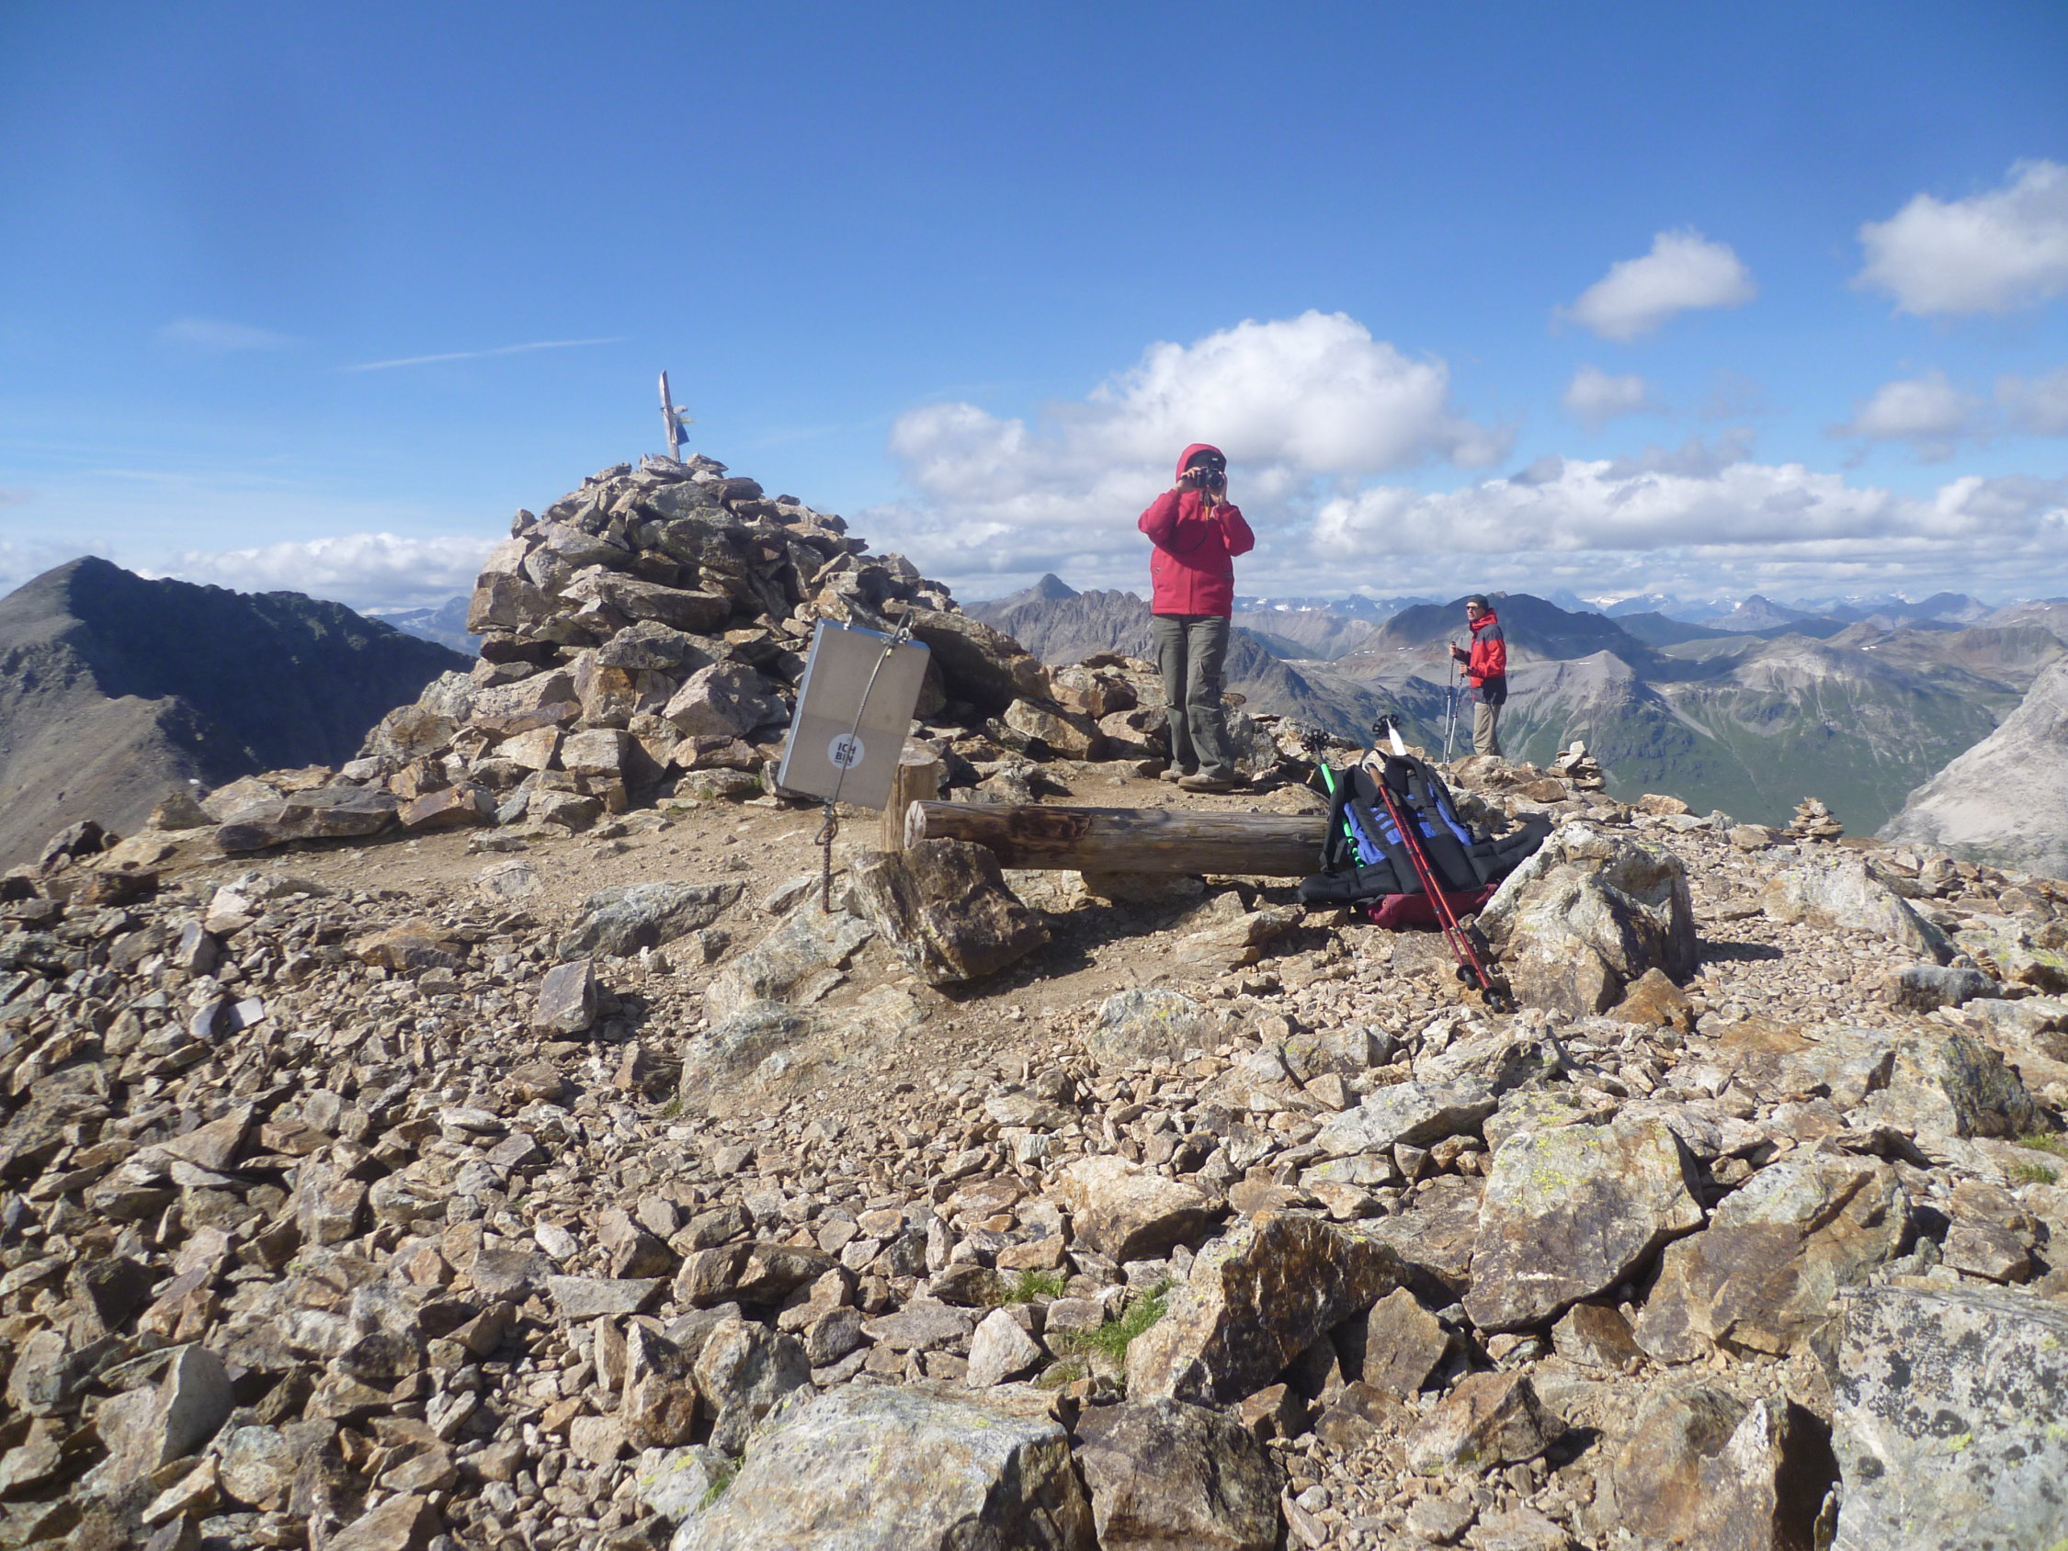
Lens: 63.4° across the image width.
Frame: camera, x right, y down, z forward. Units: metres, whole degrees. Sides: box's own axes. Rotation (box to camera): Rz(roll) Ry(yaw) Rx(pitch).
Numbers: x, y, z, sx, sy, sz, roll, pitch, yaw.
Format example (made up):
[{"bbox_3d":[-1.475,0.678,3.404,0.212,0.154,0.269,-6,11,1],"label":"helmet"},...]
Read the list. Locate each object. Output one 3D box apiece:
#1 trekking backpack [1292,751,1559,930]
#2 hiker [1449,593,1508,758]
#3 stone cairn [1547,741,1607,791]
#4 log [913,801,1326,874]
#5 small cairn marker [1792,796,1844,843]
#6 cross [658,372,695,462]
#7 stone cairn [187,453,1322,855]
[{"bbox_3d":[1.452,0.238,6.250,0.880,0.640,0.370,-10,-16,0],"label":"trekking backpack"},{"bbox_3d":[4.170,-0.796,15.700,0.550,1.790,0.520,-2,6,-20],"label":"hiker"},{"bbox_3d":[3.278,-0.059,10.100,0.340,0.300,0.320,0,6,0],"label":"stone cairn"},{"bbox_3d":[0.408,0.247,6.550,1.760,0.250,0.250,-1,6,-8],"label":"log"},{"bbox_3d":[4.282,0.247,9.150,0.290,0.260,0.280,0,6,0],"label":"small cairn marker"},{"bbox_3d":[-2.054,-2.063,9.600,0.210,0.510,0.120,-6,6,1],"label":"cross"},{"bbox_3d":[-1.200,-0.865,9.411,5.700,1.950,4.000,0,6,0],"label":"stone cairn"}]

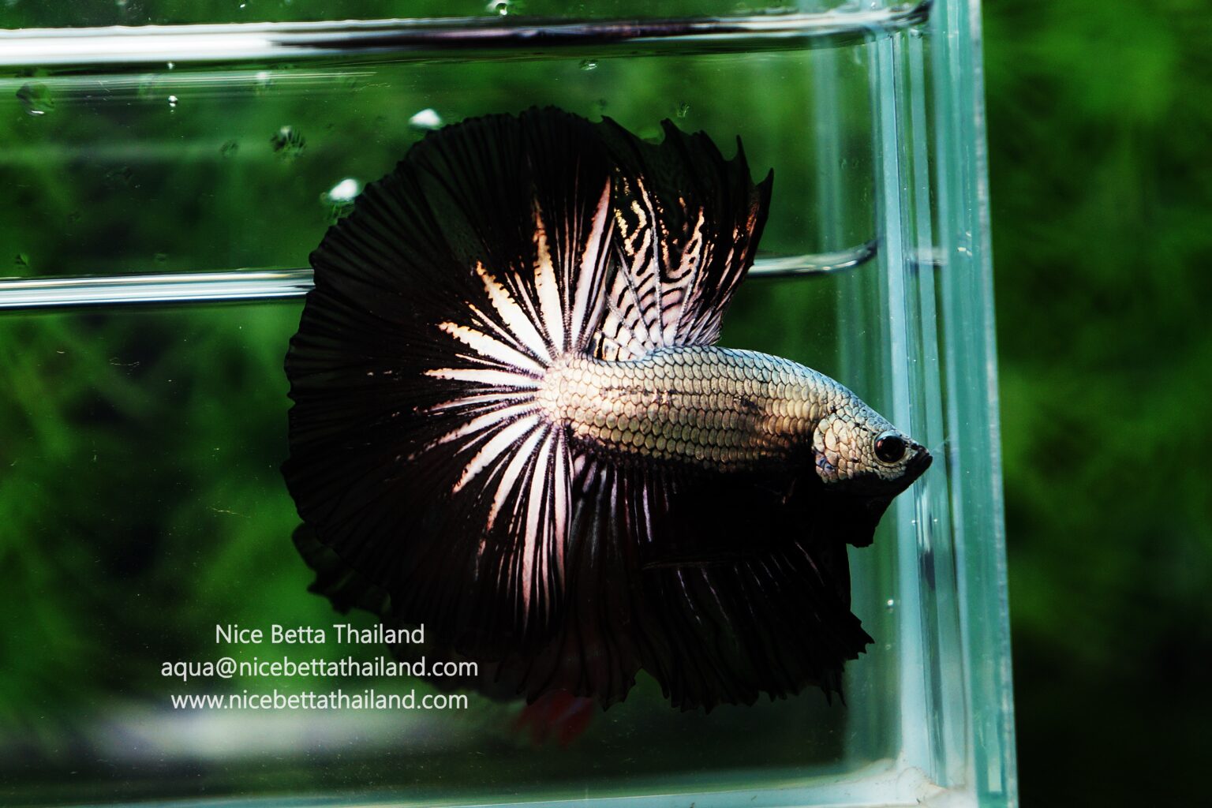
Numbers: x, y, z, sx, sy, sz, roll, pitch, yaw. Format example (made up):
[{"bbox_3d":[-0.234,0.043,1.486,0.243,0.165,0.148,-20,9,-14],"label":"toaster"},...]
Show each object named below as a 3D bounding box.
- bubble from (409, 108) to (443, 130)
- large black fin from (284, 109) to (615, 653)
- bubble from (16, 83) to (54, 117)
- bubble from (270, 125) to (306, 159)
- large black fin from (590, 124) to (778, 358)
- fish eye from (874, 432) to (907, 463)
[{"bbox_3d":[-0.020,-0.032,0.312,0.004,0.002,0.003,-2,-6,0],"label":"bubble"},{"bbox_3d":[-0.017,-0.003,0.306,0.037,0.060,0.011,-2,-6,0],"label":"large black fin"},{"bbox_3d":[-0.063,-0.034,0.305,0.004,0.004,0.004,-2,-6,0],"label":"bubble"},{"bbox_3d":[-0.037,-0.030,0.317,0.004,0.004,0.004,-2,-6,0],"label":"bubble"},{"bbox_3d":[0.008,-0.018,0.305,0.020,0.027,0.006,-2,-6,0],"label":"large black fin"},{"bbox_3d":[0.031,0.005,0.304,0.004,0.004,0.003,-1,-6,-7],"label":"fish eye"}]

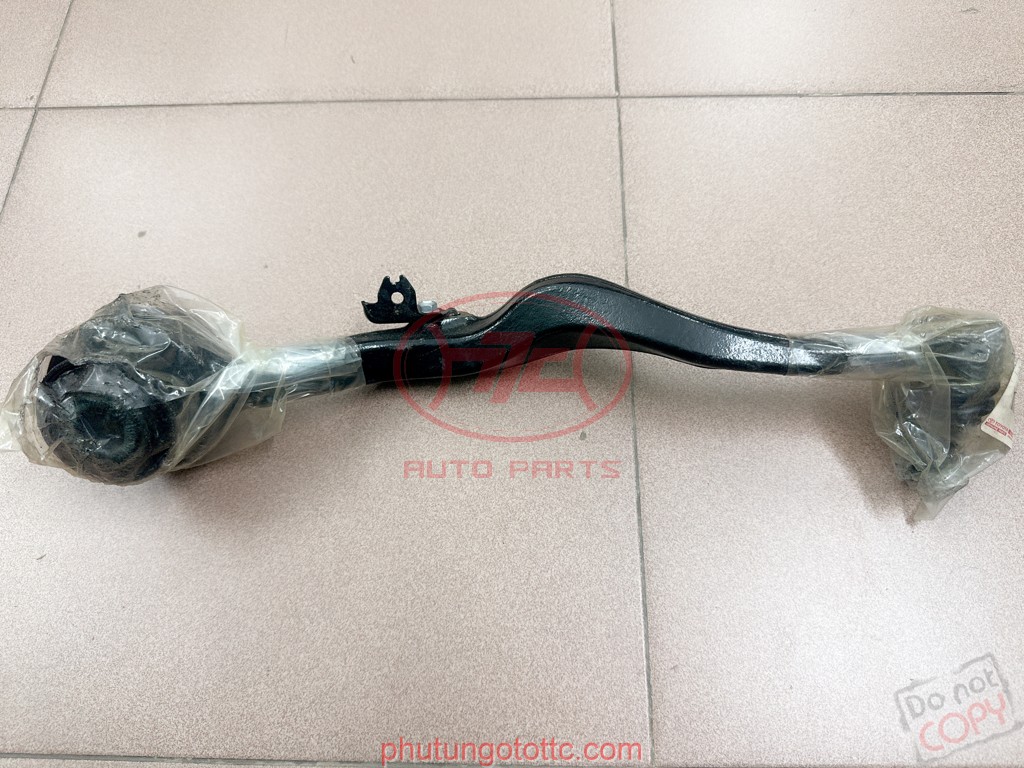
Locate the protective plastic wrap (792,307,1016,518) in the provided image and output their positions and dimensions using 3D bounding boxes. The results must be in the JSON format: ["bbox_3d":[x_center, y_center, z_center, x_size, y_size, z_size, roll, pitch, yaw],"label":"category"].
[{"bbox_3d":[0.201,0.014,0.368,0.109,0.064,0.092,-1,68,2],"label":"protective plastic wrap"}]

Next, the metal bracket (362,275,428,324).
[{"bbox_3d":[-0.063,-0.046,0.386,0.036,0.010,0.028,0,84,0],"label":"metal bracket"}]

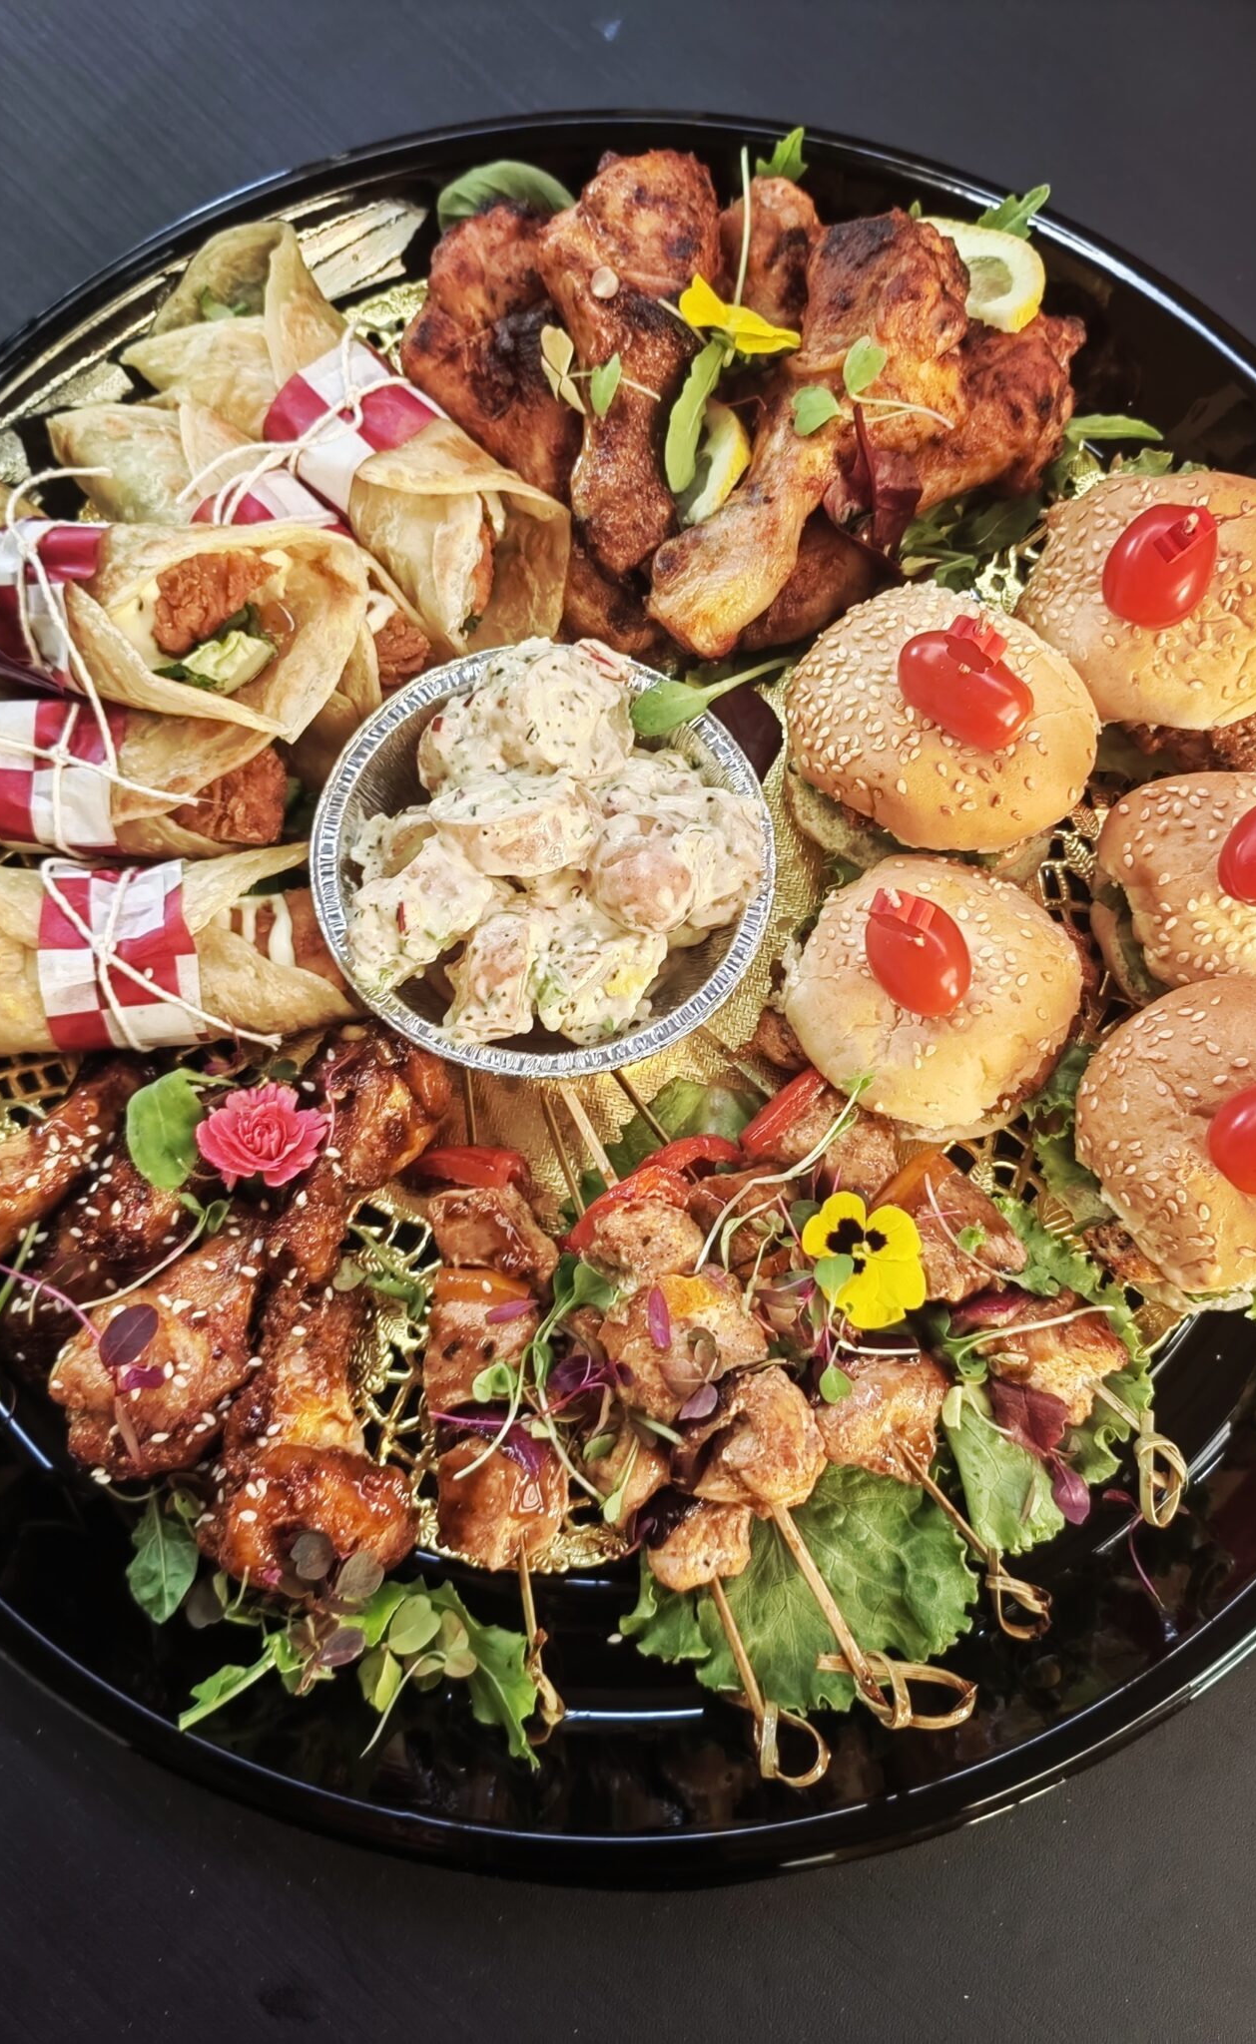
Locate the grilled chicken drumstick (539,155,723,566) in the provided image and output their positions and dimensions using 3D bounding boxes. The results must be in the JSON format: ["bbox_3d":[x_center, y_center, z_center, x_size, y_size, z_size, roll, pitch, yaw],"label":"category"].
[{"bbox_3d":[0.001,-0.173,0.416,0.047,0.043,0.114,2,76,1],"label":"grilled chicken drumstick"}]

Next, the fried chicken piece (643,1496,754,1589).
[{"bbox_3d":[0.017,0.122,0.375,0.023,0.023,0.023,-14,78,-5],"label":"fried chicken piece"}]

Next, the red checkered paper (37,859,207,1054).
[{"bbox_3d":[-0.124,-0.016,0.394,0.034,0.039,0.046,-5,77,-2],"label":"red checkered paper"}]

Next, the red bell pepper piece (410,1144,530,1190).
[{"bbox_3d":[-0.038,0.035,0.386,0.029,0.013,0.012,4,76,2],"label":"red bell pepper piece"}]

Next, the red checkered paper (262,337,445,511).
[{"bbox_3d":[-0.073,-0.158,0.422,0.036,0.032,0.032,-41,79,-9],"label":"red checkered paper"}]

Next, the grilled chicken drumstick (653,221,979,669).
[{"bbox_3d":[0.047,-0.151,0.408,0.046,0.043,0.121,24,77,6],"label":"grilled chicken drumstick"}]

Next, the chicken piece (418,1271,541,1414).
[{"bbox_3d":[-0.036,0.077,0.384,0.027,0.025,0.033,5,77,0],"label":"chicken piece"}]

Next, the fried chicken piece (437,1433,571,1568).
[{"bbox_3d":[-0.029,0.111,0.369,0.031,0.028,0.027,2,76,1],"label":"fried chicken piece"}]

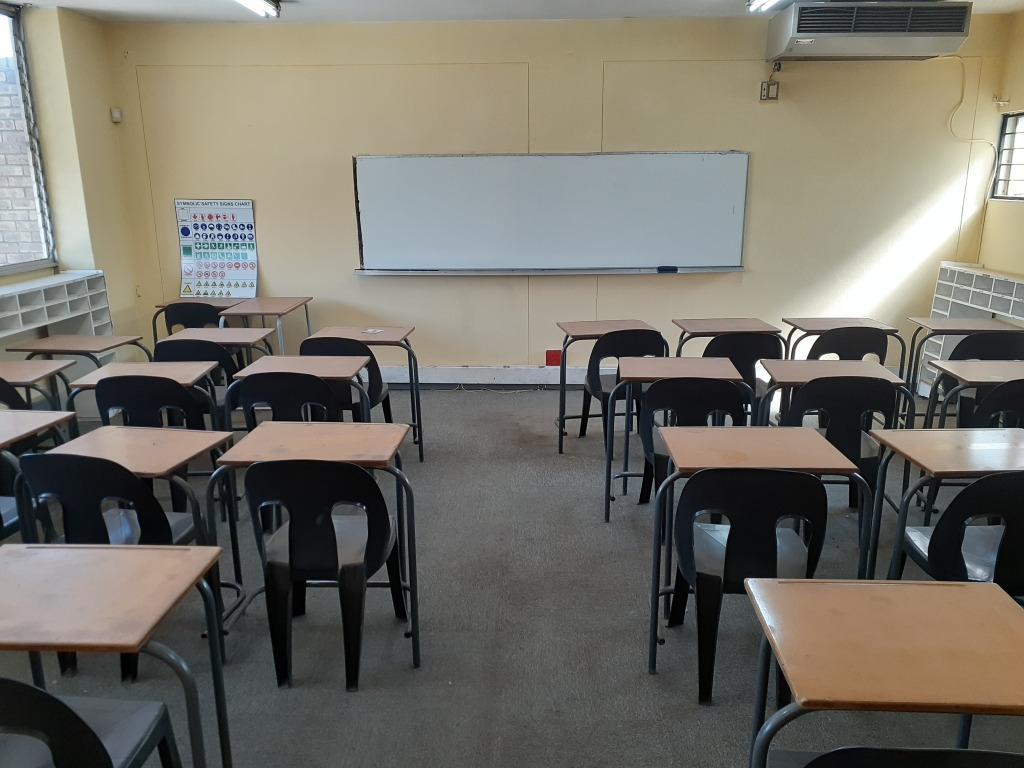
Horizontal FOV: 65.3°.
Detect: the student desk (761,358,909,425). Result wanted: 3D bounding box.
[{"bbox_3d":[1.517,0.306,3.901,0.703,0.749,0.466,1,14,7],"label":"student desk"}]

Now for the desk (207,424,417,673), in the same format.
[{"bbox_3d":[-0.674,0.570,2.918,0.703,0.749,0.466,0,14,2],"label":"desk"}]

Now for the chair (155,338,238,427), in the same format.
[{"bbox_3d":[-1.807,0.078,4.740,0.475,0.790,0.500,0,14,4],"label":"chair"}]

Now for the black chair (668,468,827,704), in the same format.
[{"bbox_3d":[0.761,0.582,2.635,0.475,0.787,0.510,2,14,9],"label":"black chair"}]

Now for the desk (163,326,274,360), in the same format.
[{"bbox_3d":[-1.758,0.065,4.893,0.685,0.737,0.439,0,14,2],"label":"desk"}]

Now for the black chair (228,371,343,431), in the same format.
[{"bbox_3d":[-1.026,0.277,3.918,0.475,0.790,0.500,0,14,2],"label":"black chair"}]

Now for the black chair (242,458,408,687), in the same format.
[{"bbox_3d":[-0.639,0.579,2.791,0.478,0.792,0.506,0,14,3],"label":"black chair"}]

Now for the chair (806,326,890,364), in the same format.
[{"bbox_3d":[2.013,0.008,4.917,0.475,0.787,0.510,1,14,4],"label":"chair"}]

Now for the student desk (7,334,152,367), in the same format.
[{"bbox_3d":[-2.553,0.128,4.759,0.703,0.749,0.466,1,14,4],"label":"student desk"}]

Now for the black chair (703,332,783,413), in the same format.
[{"bbox_3d":[1.326,0.042,4.774,0.475,0.790,0.500,0,14,3],"label":"black chair"}]

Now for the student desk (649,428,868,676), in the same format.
[{"bbox_3d":[0.824,0.581,2.824,0.703,0.749,0.466,0,14,2],"label":"student desk"}]

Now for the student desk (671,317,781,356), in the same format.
[{"bbox_3d":[1.319,-0.001,5.034,0.640,0.745,0.430,-1,14,-2],"label":"student desk"}]

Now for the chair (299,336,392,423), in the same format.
[{"bbox_3d":[-0.961,0.073,4.729,0.475,0.790,0.500,0,14,4],"label":"chair"}]

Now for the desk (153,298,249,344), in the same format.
[{"bbox_3d":[-2.369,-0.270,6.240,0.640,0.745,0.430,0,14,2],"label":"desk"}]

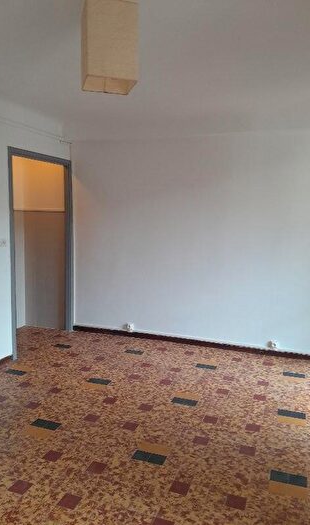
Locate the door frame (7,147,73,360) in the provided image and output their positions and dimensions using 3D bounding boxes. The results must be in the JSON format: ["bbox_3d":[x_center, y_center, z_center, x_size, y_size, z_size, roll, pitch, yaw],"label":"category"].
[{"bbox_3d":[-1.256,-0.118,4.526,0.111,2.085,1.139,4,7,19],"label":"door frame"}]

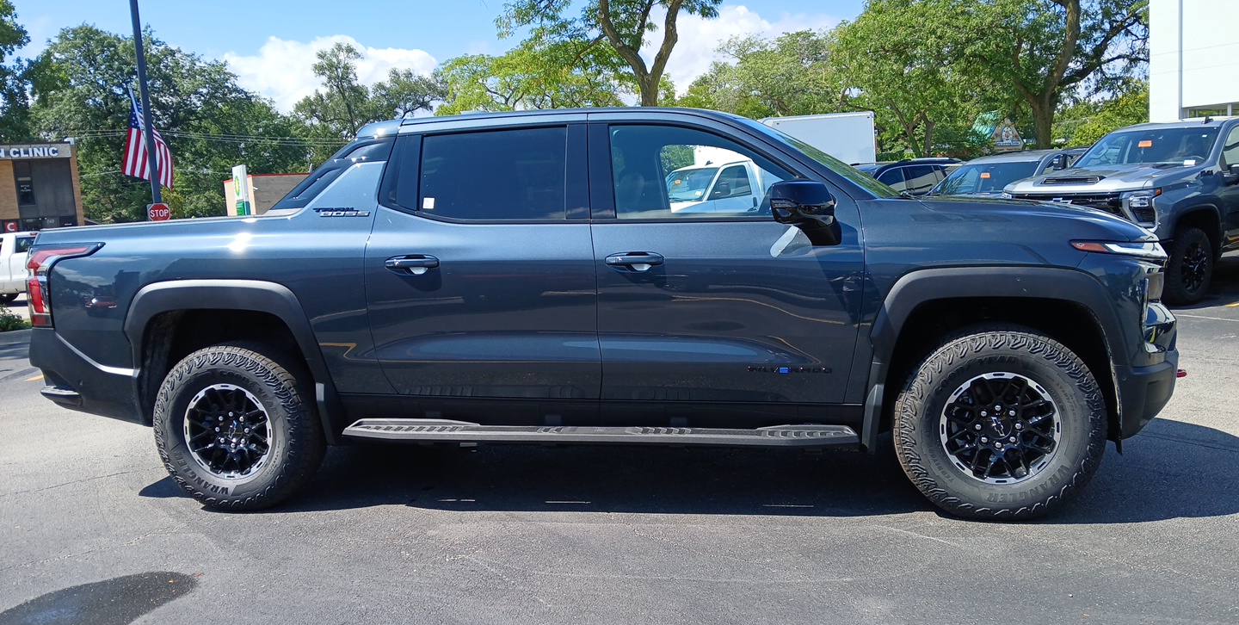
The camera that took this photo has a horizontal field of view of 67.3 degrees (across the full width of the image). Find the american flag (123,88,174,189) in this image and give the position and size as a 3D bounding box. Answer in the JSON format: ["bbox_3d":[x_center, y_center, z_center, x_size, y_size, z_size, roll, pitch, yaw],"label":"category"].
[{"bbox_3d":[-10.251,-3.790,20.300,1.050,2.050,0.450,-7,7,-26],"label":"american flag"}]

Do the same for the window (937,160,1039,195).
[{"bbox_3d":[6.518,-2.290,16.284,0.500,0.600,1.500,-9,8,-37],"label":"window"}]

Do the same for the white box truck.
[{"bbox_3d":[2.930,-2.861,21.783,6.400,3.000,2.350,-8,8,-33],"label":"white box truck"}]

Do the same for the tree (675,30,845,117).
[{"bbox_3d":[6.534,-8.839,44.540,7.800,9.800,7.500,-3,6,9],"label":"tree"}]

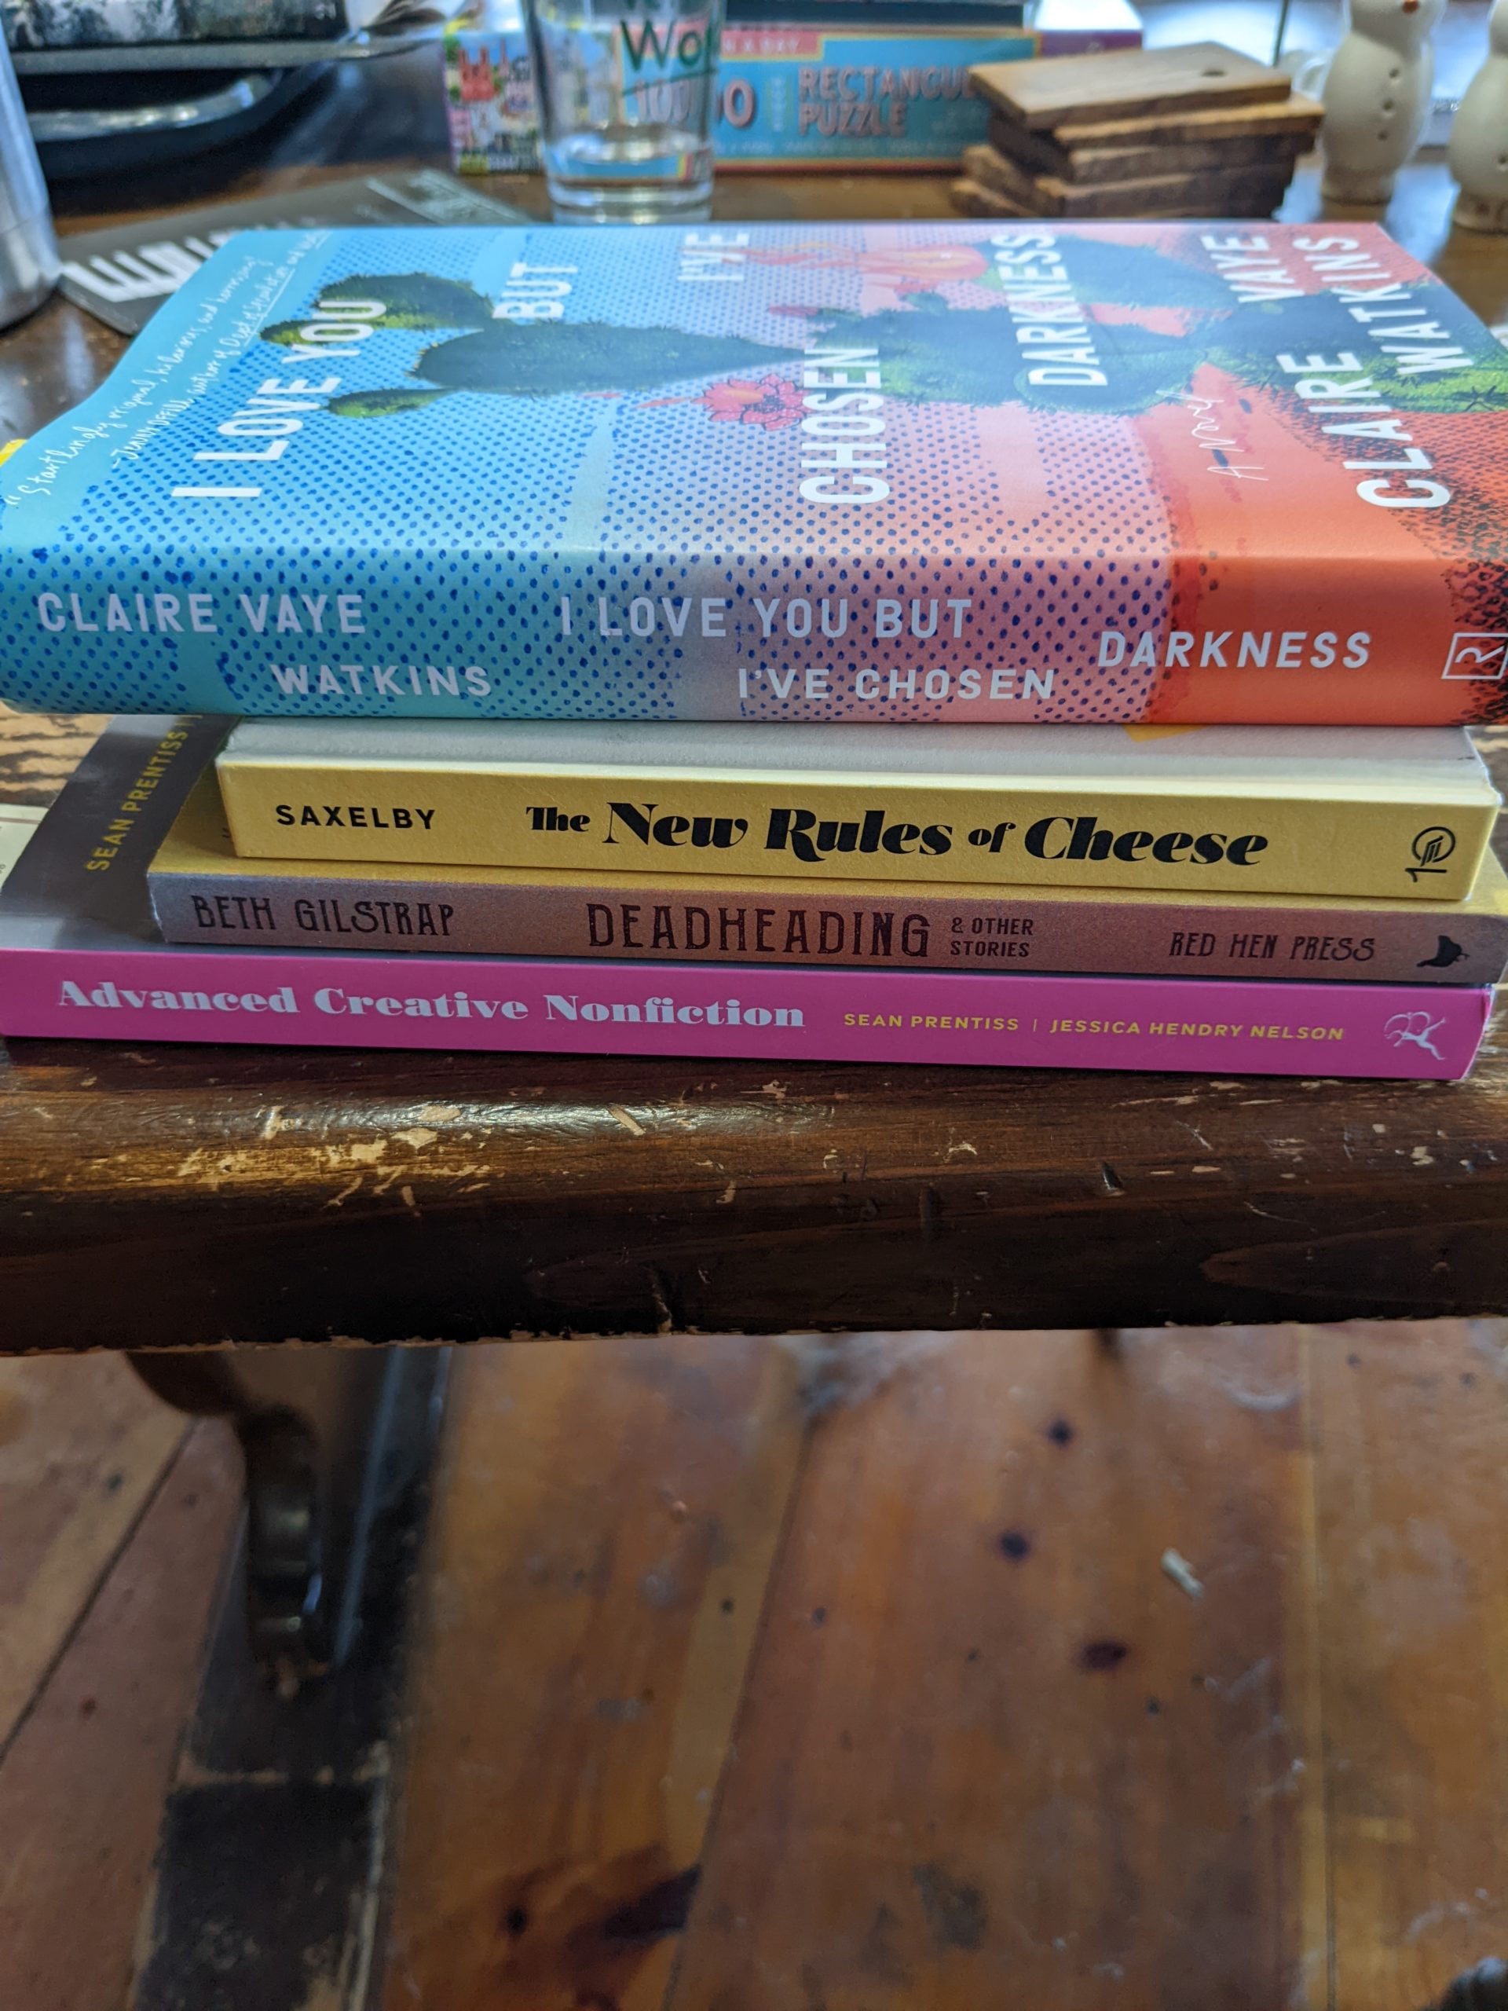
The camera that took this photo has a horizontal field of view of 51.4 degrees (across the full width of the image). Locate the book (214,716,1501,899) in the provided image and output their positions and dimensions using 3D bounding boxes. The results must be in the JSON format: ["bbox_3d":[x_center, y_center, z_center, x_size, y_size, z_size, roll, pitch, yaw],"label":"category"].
[{"bbox_3d":[0.017,-0.069,0.280,0.183,0.017,0.134,2,41,3],"label":"book"}]

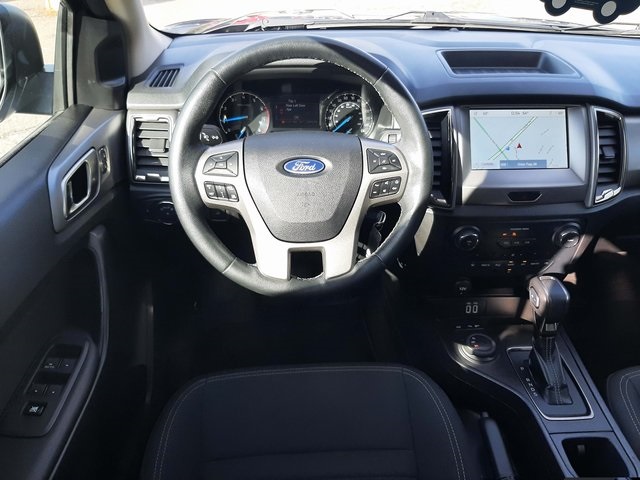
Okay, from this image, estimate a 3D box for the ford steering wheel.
[{"bbox_3d":[-0.028,-0.110,0.713,0.380,0.375,0.100,-1,9,-1],"label":"ford steering wheel"}]

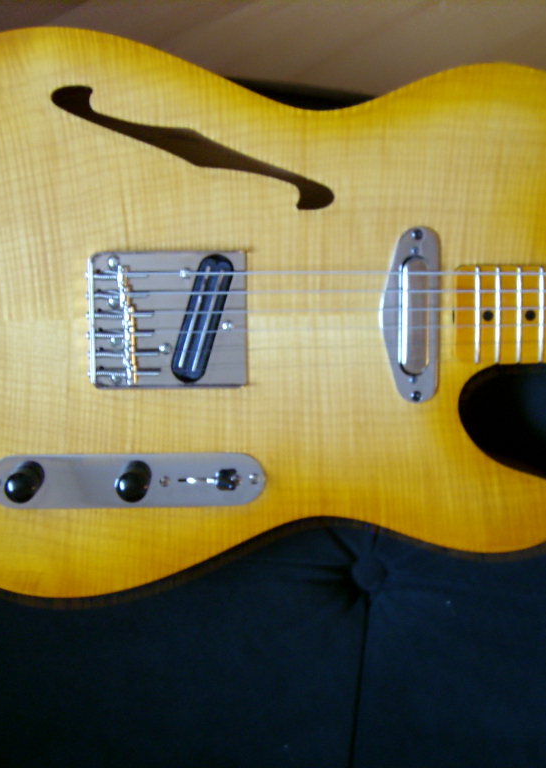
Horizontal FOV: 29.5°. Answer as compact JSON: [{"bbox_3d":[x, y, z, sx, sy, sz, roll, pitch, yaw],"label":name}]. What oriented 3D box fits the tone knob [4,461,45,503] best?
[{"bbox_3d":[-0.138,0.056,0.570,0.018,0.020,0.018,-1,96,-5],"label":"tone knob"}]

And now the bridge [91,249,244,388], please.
[{"bbox_3d":[-0.058,-0.035,0.574,0.089,0.015,0.077,-1,96,-5],"label":"bridge"}]

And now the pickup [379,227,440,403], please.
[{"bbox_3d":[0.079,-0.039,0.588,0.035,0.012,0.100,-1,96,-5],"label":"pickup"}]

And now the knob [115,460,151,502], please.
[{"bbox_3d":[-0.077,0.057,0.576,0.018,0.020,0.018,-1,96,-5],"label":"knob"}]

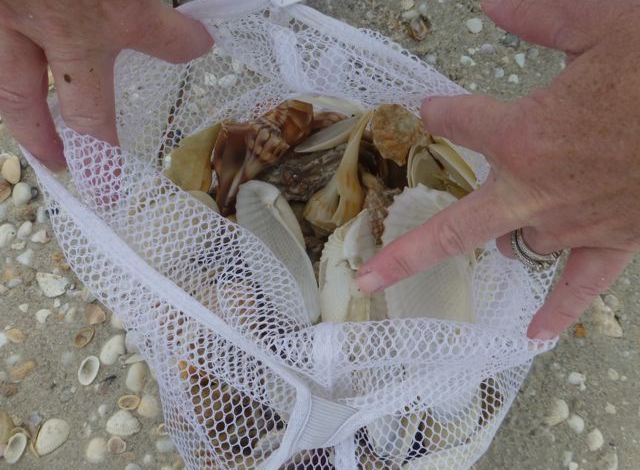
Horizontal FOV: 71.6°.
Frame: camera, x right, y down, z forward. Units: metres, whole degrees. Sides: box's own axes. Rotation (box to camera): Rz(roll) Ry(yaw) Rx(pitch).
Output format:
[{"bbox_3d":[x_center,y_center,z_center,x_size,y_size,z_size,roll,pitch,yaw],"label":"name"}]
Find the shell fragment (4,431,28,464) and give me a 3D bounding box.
[{"bbox_3d":[-0.248,0.175,0.362,0.014,0.007,0.022,3,62,2],"label":"shell fragment"}]

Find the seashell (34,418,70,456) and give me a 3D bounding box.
[{"bbox_3d":[-0.219,0.166,0.365,0.025,0.011,0.028,26,65,13],"label":"seashell"}]

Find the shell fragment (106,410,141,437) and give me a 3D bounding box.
[{"bbox_3d":[-0.164,0.157,0.370,0.030,0.010,0.017,13,63,7],"label":"shell fragment"}]

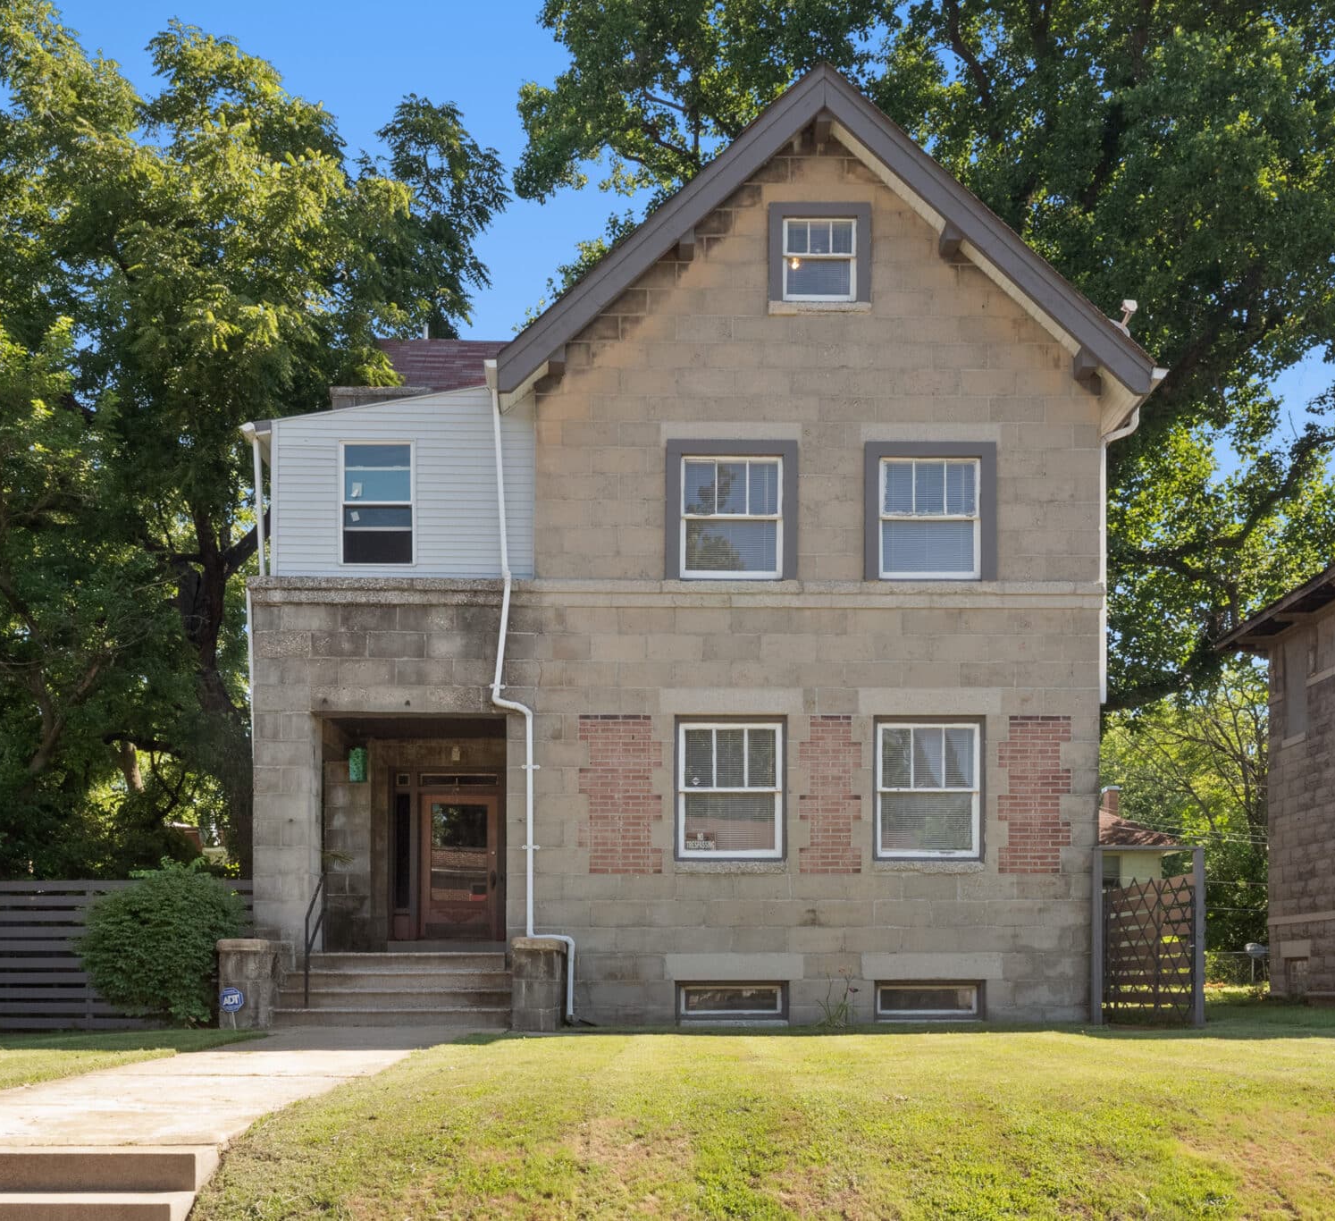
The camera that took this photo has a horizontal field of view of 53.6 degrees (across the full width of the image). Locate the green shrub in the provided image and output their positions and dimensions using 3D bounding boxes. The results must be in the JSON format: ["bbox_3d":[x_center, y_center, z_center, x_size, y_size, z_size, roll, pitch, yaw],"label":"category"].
[{"bbox_3d":[-5.740,3.740,15.000,1.840,1.860,1.700,0,0,0],"label":"green shrub"}]

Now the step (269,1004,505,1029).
[{"bbox_3d":[-3.040,4.500,14.700,2.620,0.200,0.320,0,0,0],"label":"step"}]

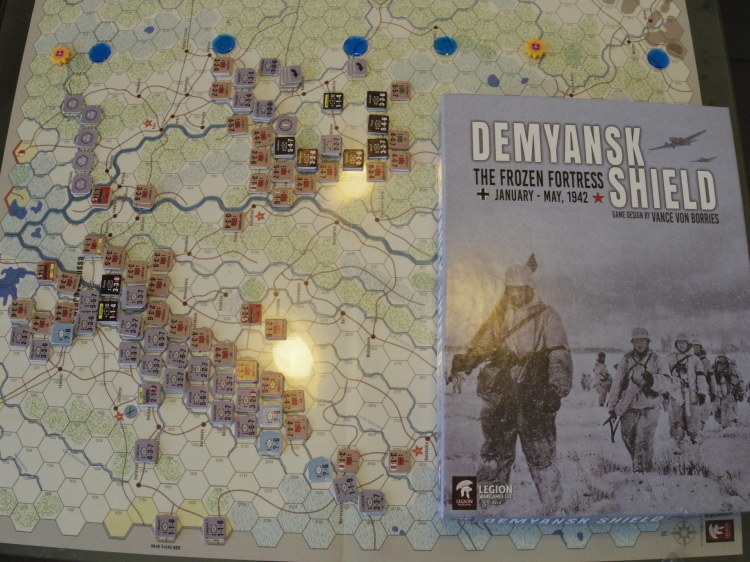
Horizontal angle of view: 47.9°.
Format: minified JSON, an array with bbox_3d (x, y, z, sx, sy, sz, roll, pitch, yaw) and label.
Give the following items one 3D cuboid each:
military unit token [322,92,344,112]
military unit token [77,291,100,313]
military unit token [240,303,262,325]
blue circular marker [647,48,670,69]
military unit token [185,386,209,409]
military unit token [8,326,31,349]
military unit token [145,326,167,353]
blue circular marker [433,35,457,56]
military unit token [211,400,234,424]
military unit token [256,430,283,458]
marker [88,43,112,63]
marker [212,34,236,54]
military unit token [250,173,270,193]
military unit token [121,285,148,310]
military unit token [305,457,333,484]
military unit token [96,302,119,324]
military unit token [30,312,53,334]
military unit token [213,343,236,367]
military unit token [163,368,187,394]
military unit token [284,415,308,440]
[{"bbox_3d":[-0.032,-0.137,0.648,0.016,0.004,0.016,1,73,1],"label":"military unit token"},{"bbox_3d":[-0.206,0.015,0.611,0.015,0.003,0.015,1,73,1],"label":"military unit token"},{"bbox_3d":[-0.087,0.024,0.599,0.015,0.003,0.015,1,73,0],"label":"military unit token"},{"bbox_3d":[0.228,-0.178,0.678,0.019,0.004,0.019,1,73,1],"label":"blue circular marker"},{"bbox_3d":[-0.122,0.081,0.582,0.015,0.004,0.015,1,73,1],"label":"military unit token"},{"bbox_3d":[-0.258,0.041,0.614,0.015,0.003,0.015,1,73,2],"label":"military unit token"},{"bbox_3d":[-0.153,0.041,0.593,0.016,0.004,0.015,1,73,0],"label":"military unit token"},{"bbox_3d":[0.056,-0.190,0.680,0.019,0.002,0.019,0,72,1],"label":"blue circular marker"},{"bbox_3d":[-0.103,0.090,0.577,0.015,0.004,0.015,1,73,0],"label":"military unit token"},{"bbox_3d":[-0.071,0.110,0.572,0.016,0.004,0.016,1,73,0],"label":"military unit token"},{"bbox_3d":[-0.215,-0.178,0.664,0.019,0.002,0.019,1,73,0],"label":"marker"},{"bbox_3d":[-0.122,-0.192,0.685,0.019,0.002,0.019,1,73,2],"label":"marker"},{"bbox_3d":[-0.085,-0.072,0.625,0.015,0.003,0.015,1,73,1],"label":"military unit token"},{"bbox_3d":[-0.170,0.013,0.601,0.018,0.006,0.017,1,73,0],"label":"military unit token"},{"bbox_3d":[-0.038,0.129,0.581,0.015,0.003,0.015,-2,72,1],"label":"military unit token"},{"bbox_3d":[-0.196,0.023,0.617,0.015,0.004,0.015,0,73,1],"label":"military unit token"},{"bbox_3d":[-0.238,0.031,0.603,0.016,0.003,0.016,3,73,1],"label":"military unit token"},{"bbox_3d":[-0.105,0.052,0.593,0.016,0.004,0.016,1,73,1],"label":"military unit token"},{"bbox_3d":[-0.139,0.069,0.587,0.015,0.004,0.015,1,73,1],"label":"military unit token"},{"bbox_3d":[-0.055,0.102,0.590,0.015,0.003,0.015,-1,72,1],"label":"military unit token"}]

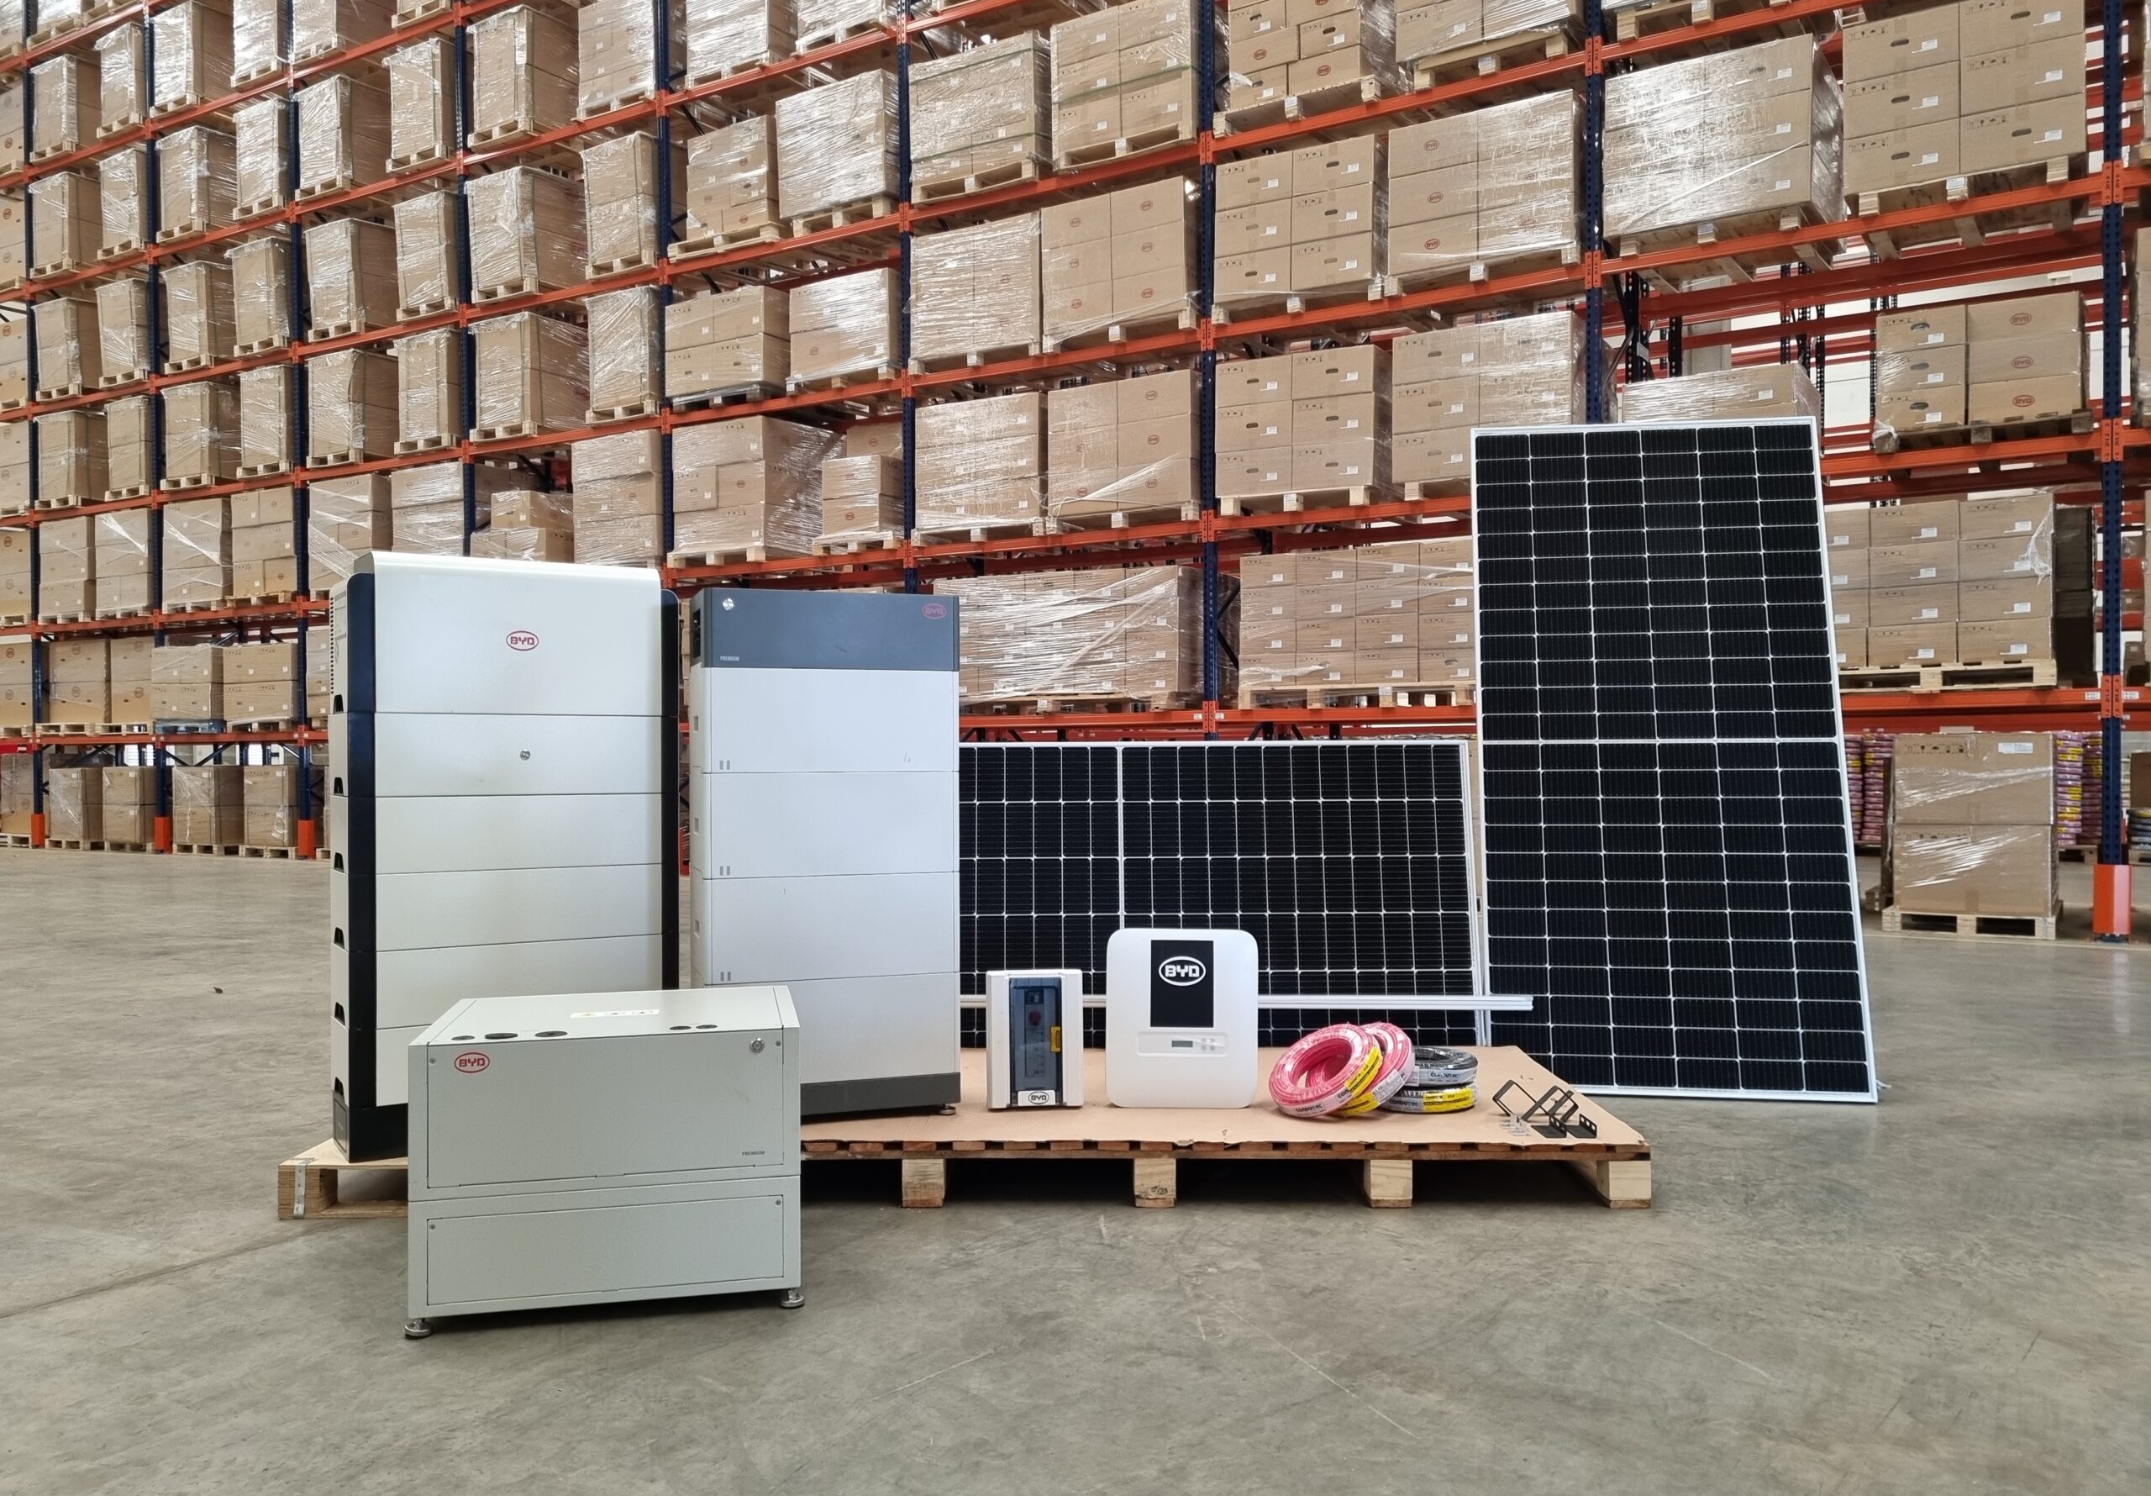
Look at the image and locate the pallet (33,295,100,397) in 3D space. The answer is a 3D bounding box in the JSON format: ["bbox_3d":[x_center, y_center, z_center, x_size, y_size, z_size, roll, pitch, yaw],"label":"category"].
[{"bbox_3d":[-11.241,-4.499,18.759,0.814,1.070,1.150,-1,0,31],"label":"pallet"}]

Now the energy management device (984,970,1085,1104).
[{"bbox_3d":[-0.097,0.703,3.910,0.225,0.315,0.110,-1,0,-4],"label":"energy management device"}]

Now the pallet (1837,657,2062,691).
[{"bbox_3d":[4.780,-0.380,8.950,1.126,0.139,1.000,-1,0,31],"label":"pallet"}]

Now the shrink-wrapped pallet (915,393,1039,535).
[{"bbox_3d":[-0.470,-2.020,12.214,1.170,1.006,1.000,-1,0,31],"label":"shrink-wrapped pallet"}]

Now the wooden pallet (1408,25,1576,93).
[{"bbox_3d":[2.775,-4.174,10.227,0.930,0.142,1.000,-1,0,31],"label":"wooden pallet"}]

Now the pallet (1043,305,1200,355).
[{"bbox_3d":[0.560,-2.869,11.610,1.173,0.128,1.081,-1,0,32],"label":"pallet"}]

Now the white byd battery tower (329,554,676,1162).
[{"bbox_3d":[-1.321,0.230,3.768,0.726,1.316,0.260,-1,0,-32],"label":"white byd battery tower"}]

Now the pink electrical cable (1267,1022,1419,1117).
[{"bbox_3d":[0.636,0.755,3.860,0.335,0.200,0.250,-1,0,6],"label":"pink electrical cable"}]

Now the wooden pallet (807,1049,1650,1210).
[{"bbox_3d":[0.190,0.923,4.056,2.110,0.140,1.135,0,0,1],"label":"wooden pallet"}]

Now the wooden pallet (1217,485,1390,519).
[{"bbox_3d":[1.582,-1.487,10.138,1.014,0.110,1.050,-1,0,31],"label":"wooden pallet"}]

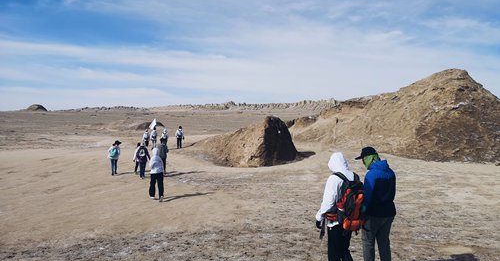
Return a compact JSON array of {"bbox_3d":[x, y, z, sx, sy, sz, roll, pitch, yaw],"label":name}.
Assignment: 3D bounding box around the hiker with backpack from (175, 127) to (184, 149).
[{"bbox_3d":[-5.189,0.523,28.952,0.560,1.700,0.480,0,3,-5],"label":"hiker with backpack"}]

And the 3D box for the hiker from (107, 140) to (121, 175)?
[{"bbox_3d":[-6.446,1.314,18.497,0.560,1.660,0.500,0,3,3],"label":"hiker"}]

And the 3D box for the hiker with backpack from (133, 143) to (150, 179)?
[{"bbox_3d":[-4.956,1.437,18.200,0.640,1.680,0.500,0,3,-5],"label":"hiker with backpack"}]

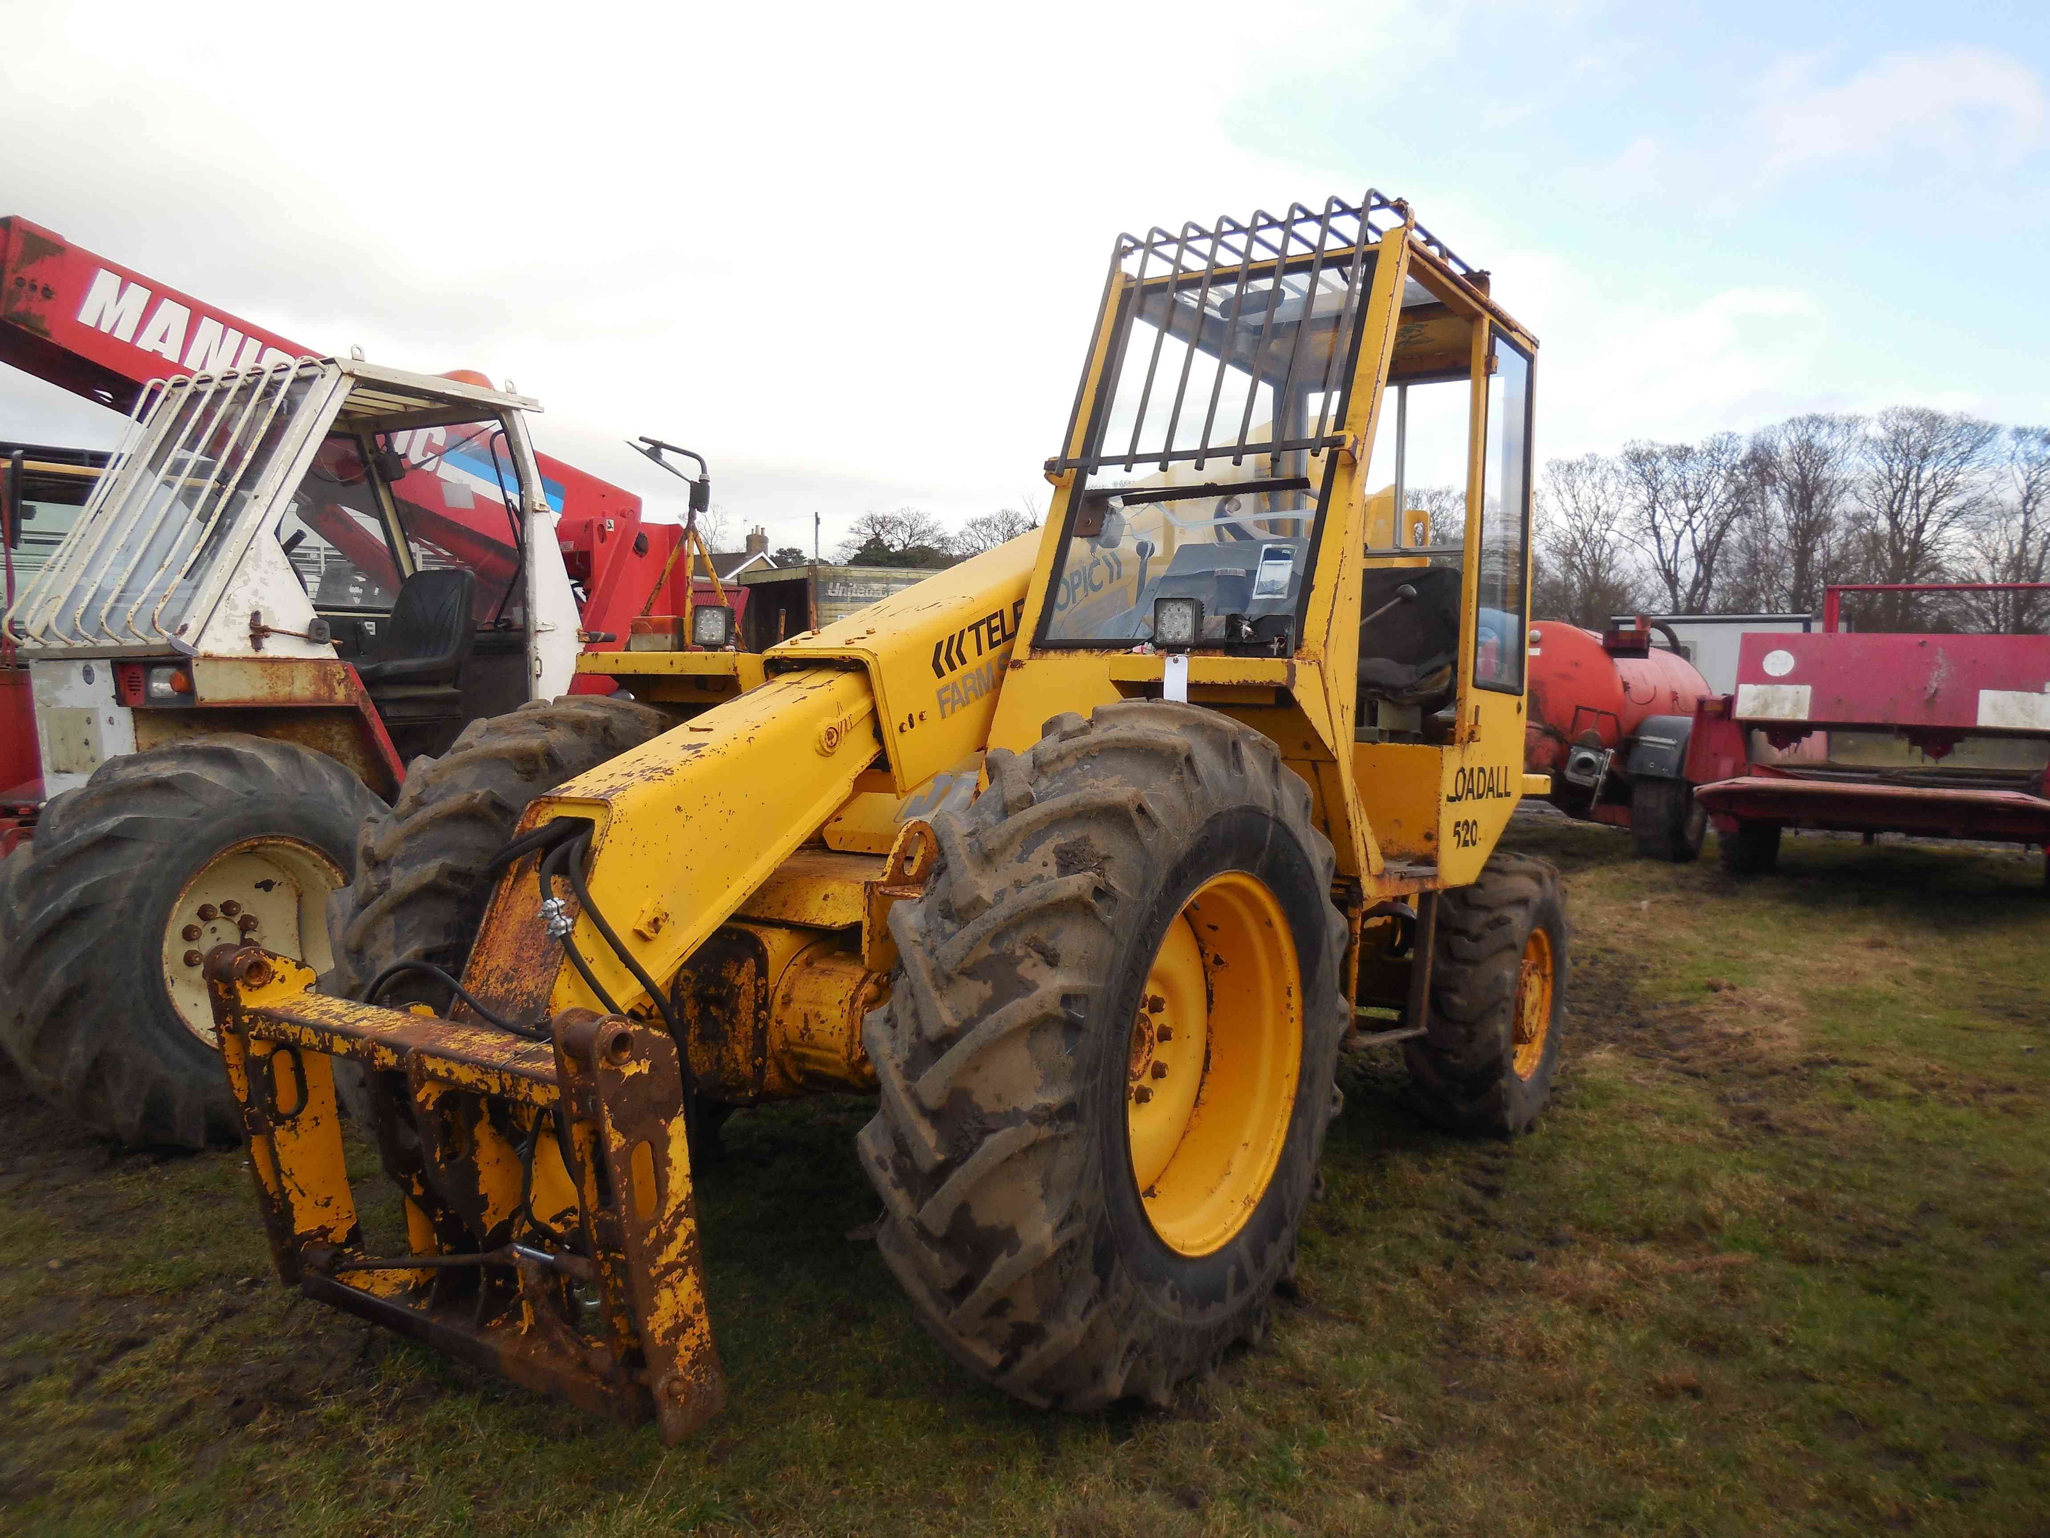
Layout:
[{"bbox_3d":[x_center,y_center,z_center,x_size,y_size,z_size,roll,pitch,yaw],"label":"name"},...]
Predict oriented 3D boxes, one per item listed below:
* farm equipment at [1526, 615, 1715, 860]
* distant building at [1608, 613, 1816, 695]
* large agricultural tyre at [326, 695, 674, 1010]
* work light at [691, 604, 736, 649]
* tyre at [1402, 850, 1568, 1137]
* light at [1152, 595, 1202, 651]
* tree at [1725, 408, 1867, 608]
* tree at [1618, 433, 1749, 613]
[{"bbox_3d":[4.490,-0.316,11.430,1.750,1.780,4.000,3,6,34],"label":"farm equipment"},{"bbox_3d":[19.271,-3.038,41.000,6.300,2.600,2.700,4,6,37],"label":"distant building"},{"bbox_3d":[-1.180,0.508,4.080,0.430,1.400,1.400,3,6,34],"label":"large agricultural tyre"},{"bbox_3d":[-0.898,-0.411,4.270,0.112,0.120,0.065,2,5,22],"label":"work light"},{"bbox_3d":[1.523,0.739,4.797,0.285,0.890,0.890,3,6,34],"label":"tyre"},{"bbox_3d":[0.358,-0.341,3.470,0.112,0.120,0.065,4,6,37],"label":"light"},{"bbox_3d":[43.923,-13.026,84.500,7.900,14.600,7.700,2,6,28],"label":"tree"},{"bbox_3d":[38.681,-12.847,87.000,7.400,13.600,7.200,2,6,26],"label":"tree"}]

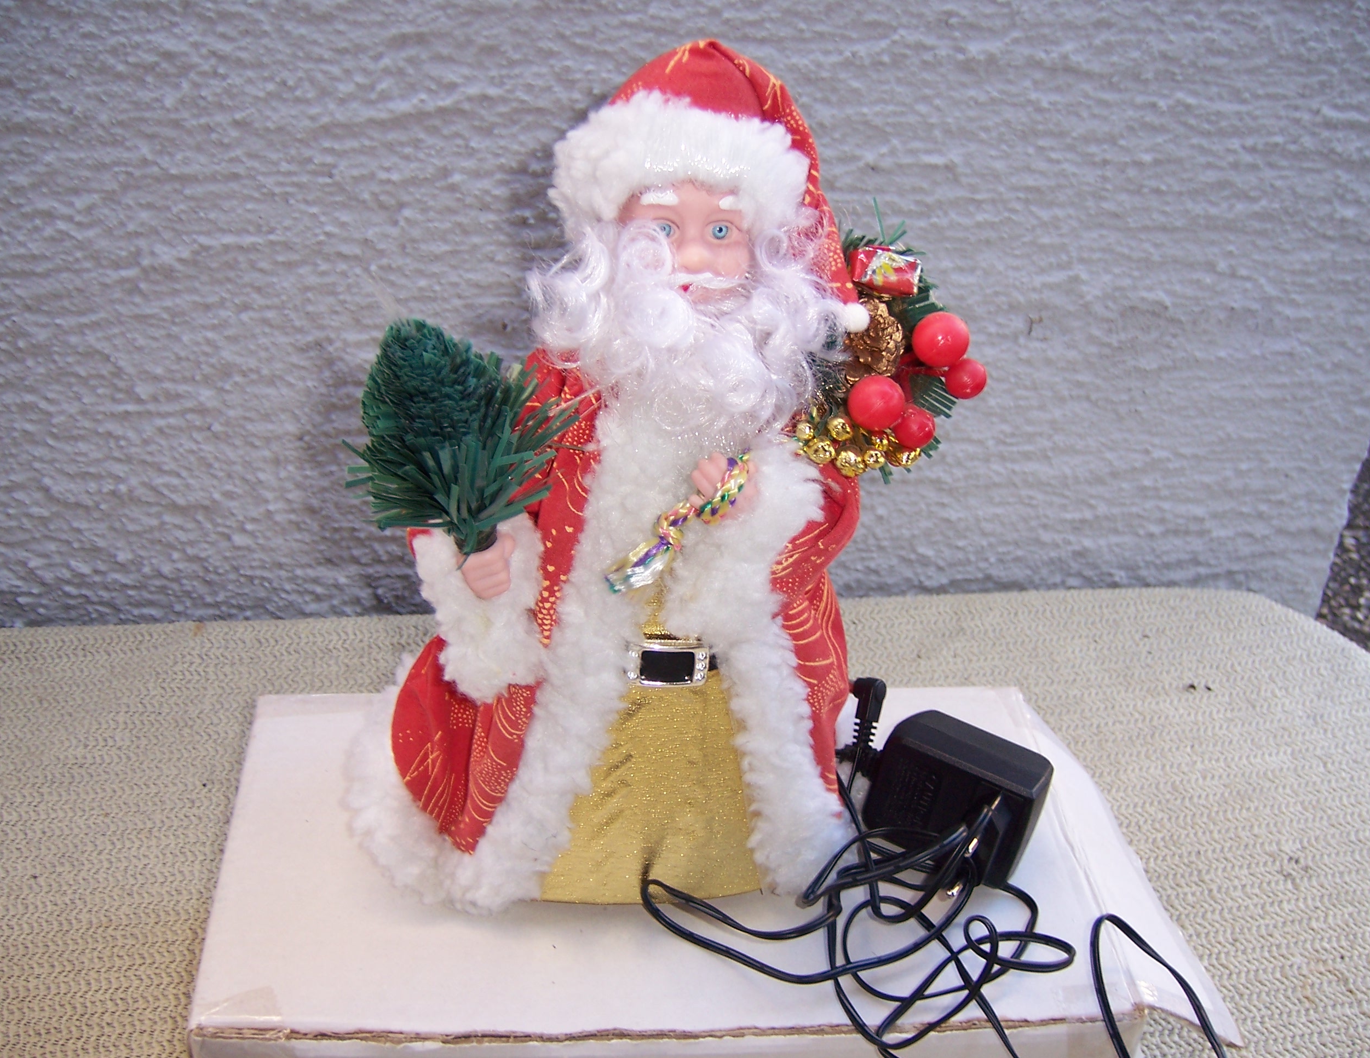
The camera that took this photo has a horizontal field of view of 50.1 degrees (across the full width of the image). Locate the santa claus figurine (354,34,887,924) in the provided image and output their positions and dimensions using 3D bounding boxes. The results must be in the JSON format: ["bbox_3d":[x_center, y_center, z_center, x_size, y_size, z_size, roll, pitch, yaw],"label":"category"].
[{"bbox_3d":[-0.026,-0.012,0.489,0.196,0.300,0.128,-2,37,-5],"label":"santa claus figurine"}]

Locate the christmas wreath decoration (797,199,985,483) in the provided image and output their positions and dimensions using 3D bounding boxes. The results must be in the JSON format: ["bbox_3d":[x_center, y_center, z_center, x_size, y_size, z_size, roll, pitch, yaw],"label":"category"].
[{"bbox_3d":[0.071,-0.063,0.492,0.068,0.093,0.052,-2,37,-5],"label":"christmas wreath decoration"}]

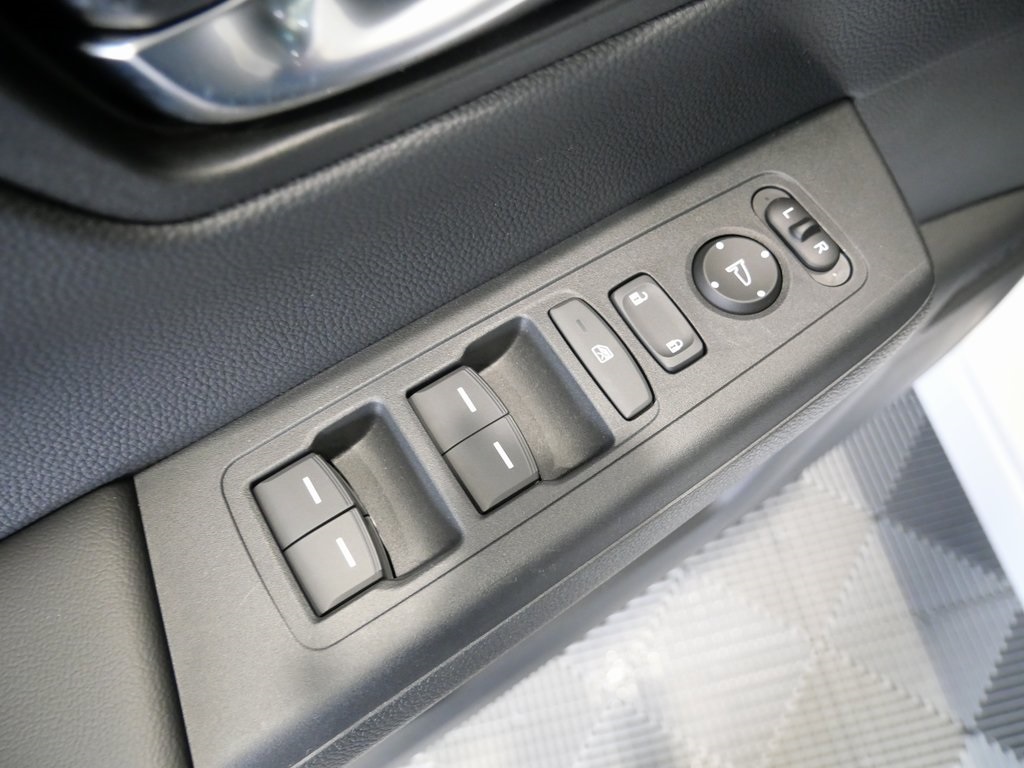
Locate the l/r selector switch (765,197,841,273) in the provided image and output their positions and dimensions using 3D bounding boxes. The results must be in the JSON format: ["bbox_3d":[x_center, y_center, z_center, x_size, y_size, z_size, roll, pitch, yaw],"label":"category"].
[{"bbox_3d":[0.085,-0.042,0.208,0.011,0.006,0.025,-30,75,-16],"label":"l/r selector switch"}]

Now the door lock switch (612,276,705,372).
[{"bbox_3d":[0.040,-0.016,0.195,0.012,0.006,0.028,-30,75,-16],"label":"door lock switch"}]

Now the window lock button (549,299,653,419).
[{"bbox_3d":[0.025,-0.007,0.191,0.012,0.006,0.035,-30,75,-16],"label":"window lock button"}]

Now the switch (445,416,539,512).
[{"bbox_3d":[-0.005,0.021,0.178,0.018,0.008,0.017,-30,75,-16],"label":"switch"}]

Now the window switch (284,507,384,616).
[{"bbox_3d":[-0.040,0.041,0.165,0.018,0.008,0.017,-30,75,-16],"label":"window switch"}]

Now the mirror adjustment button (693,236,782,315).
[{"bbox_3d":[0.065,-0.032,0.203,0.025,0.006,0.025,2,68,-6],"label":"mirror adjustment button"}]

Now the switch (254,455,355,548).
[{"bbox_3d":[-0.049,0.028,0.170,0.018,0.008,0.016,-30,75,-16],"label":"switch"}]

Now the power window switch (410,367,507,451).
[{"bbox_3d":[-0.014,0.007,0.182,0.018,0.008,0.017,-30,75,-16],"label":"power window switch"}]

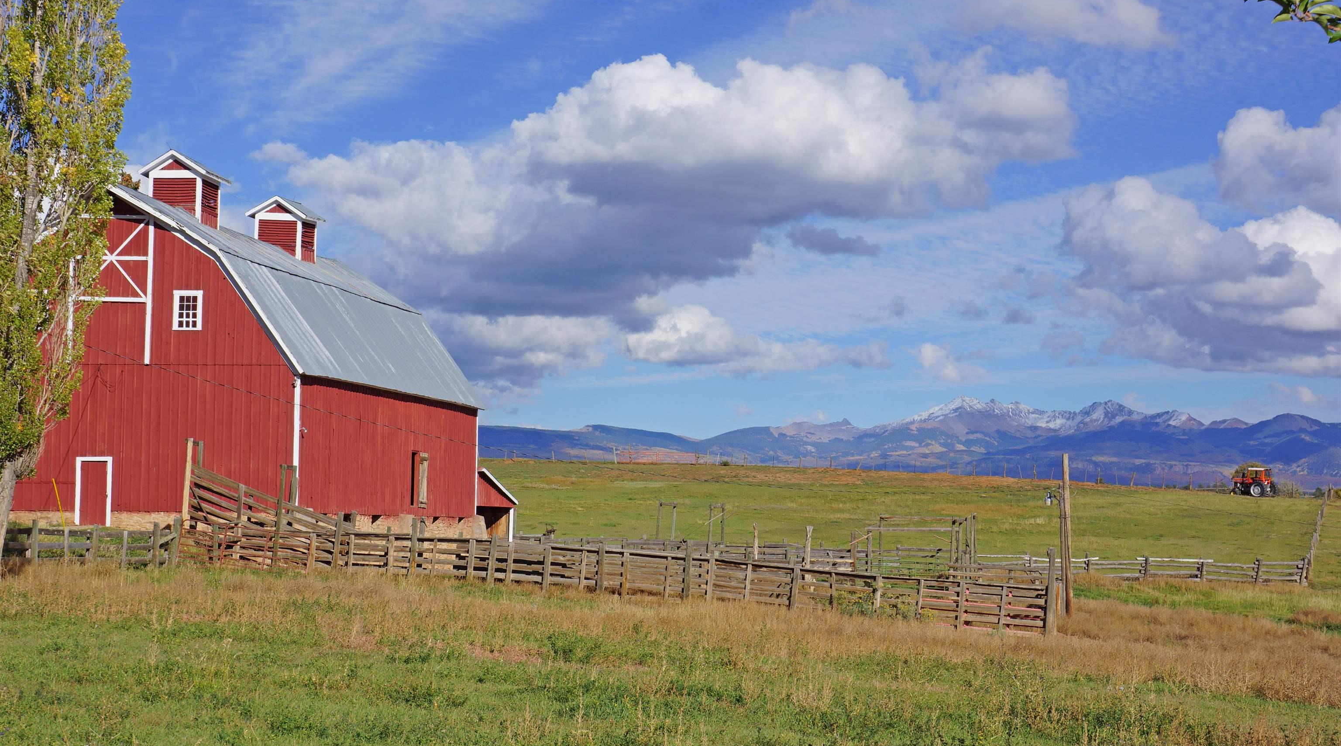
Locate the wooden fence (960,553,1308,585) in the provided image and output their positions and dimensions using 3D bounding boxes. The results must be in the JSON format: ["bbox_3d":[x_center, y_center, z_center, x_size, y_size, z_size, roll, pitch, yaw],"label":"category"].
[{"bbox_3d":[21.732,9.212,110.000,16.306,1.370,0.280,1,-4,0],"label":"wooden fence"}]

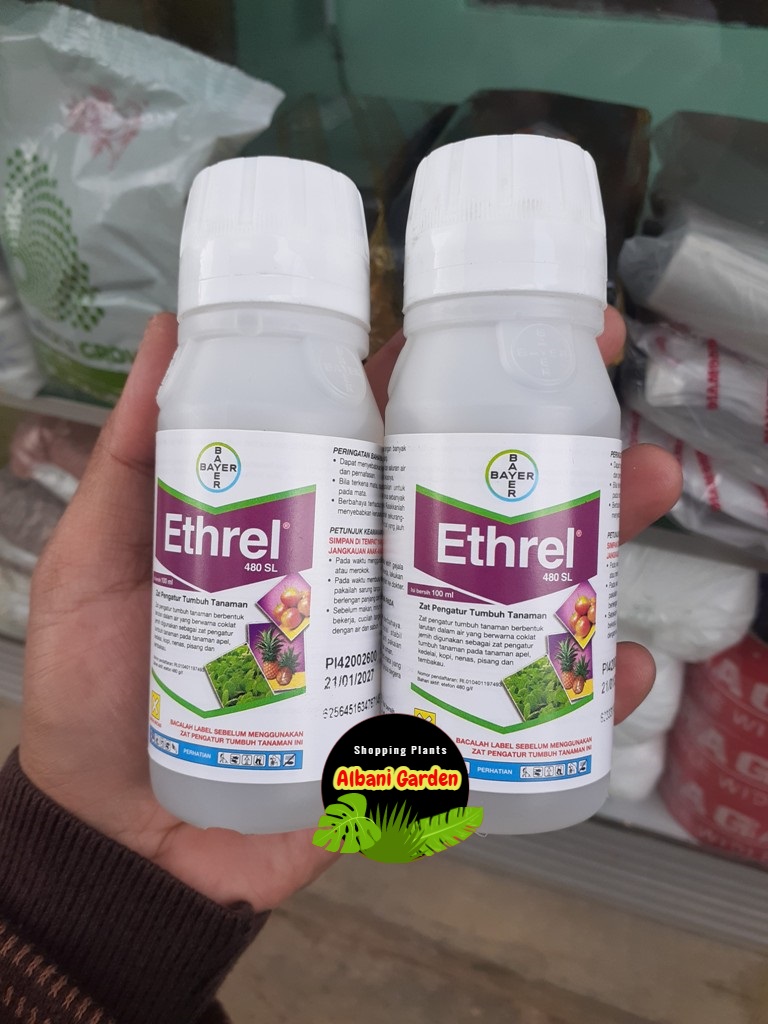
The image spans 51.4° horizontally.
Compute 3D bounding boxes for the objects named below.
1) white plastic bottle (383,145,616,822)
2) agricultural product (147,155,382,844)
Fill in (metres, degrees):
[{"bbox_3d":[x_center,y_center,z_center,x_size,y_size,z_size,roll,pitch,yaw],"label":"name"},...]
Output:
[{"bbox_3d":[0.023,-0.005,0.156,0.045,0.122,0.045,1,2,4],"label":"white plastic bottle"},{"bbox_3d":[-0.023,-0.003,0.161,0.045,0.123,0.045,1,1,0],"label":"agricultural product"}]

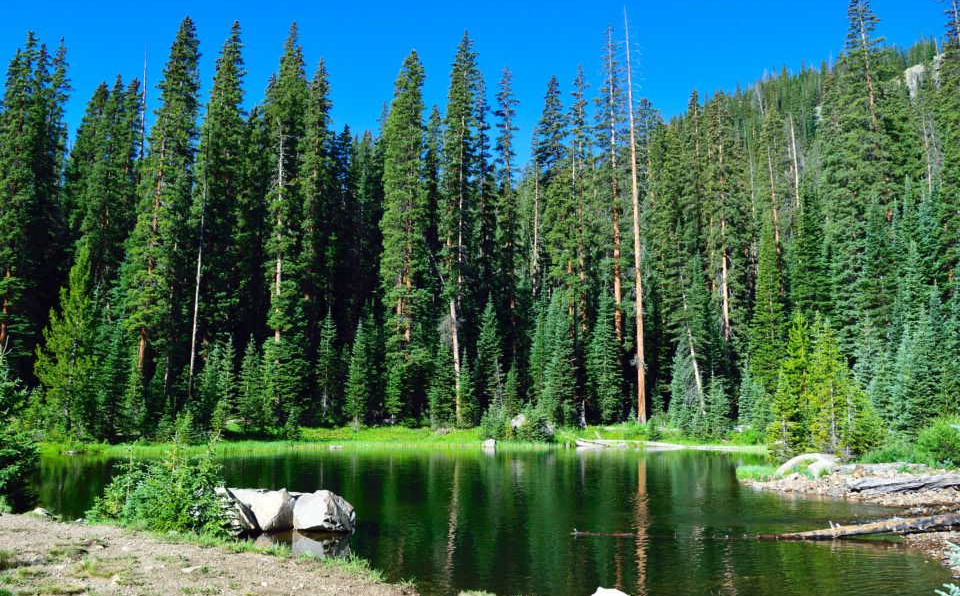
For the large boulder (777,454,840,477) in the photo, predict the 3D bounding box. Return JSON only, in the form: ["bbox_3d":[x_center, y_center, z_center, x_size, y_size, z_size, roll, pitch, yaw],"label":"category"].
[{"bbox_3d":[7.635,3.922,16.906,1.320,0.420,0.950,-2,-7,24],"label":"large boulder"}]

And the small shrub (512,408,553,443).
[{"bbox_3d":[1.934,4.626,26.421,1.400,1.200,1.200,1,-7,4],"label":"small shrub"}]

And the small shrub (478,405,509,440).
[{"bbox_3d":[0.510,4.602,26.622,1.000,1.200,1.000,1,-7,1],"label":"small shrub"}]

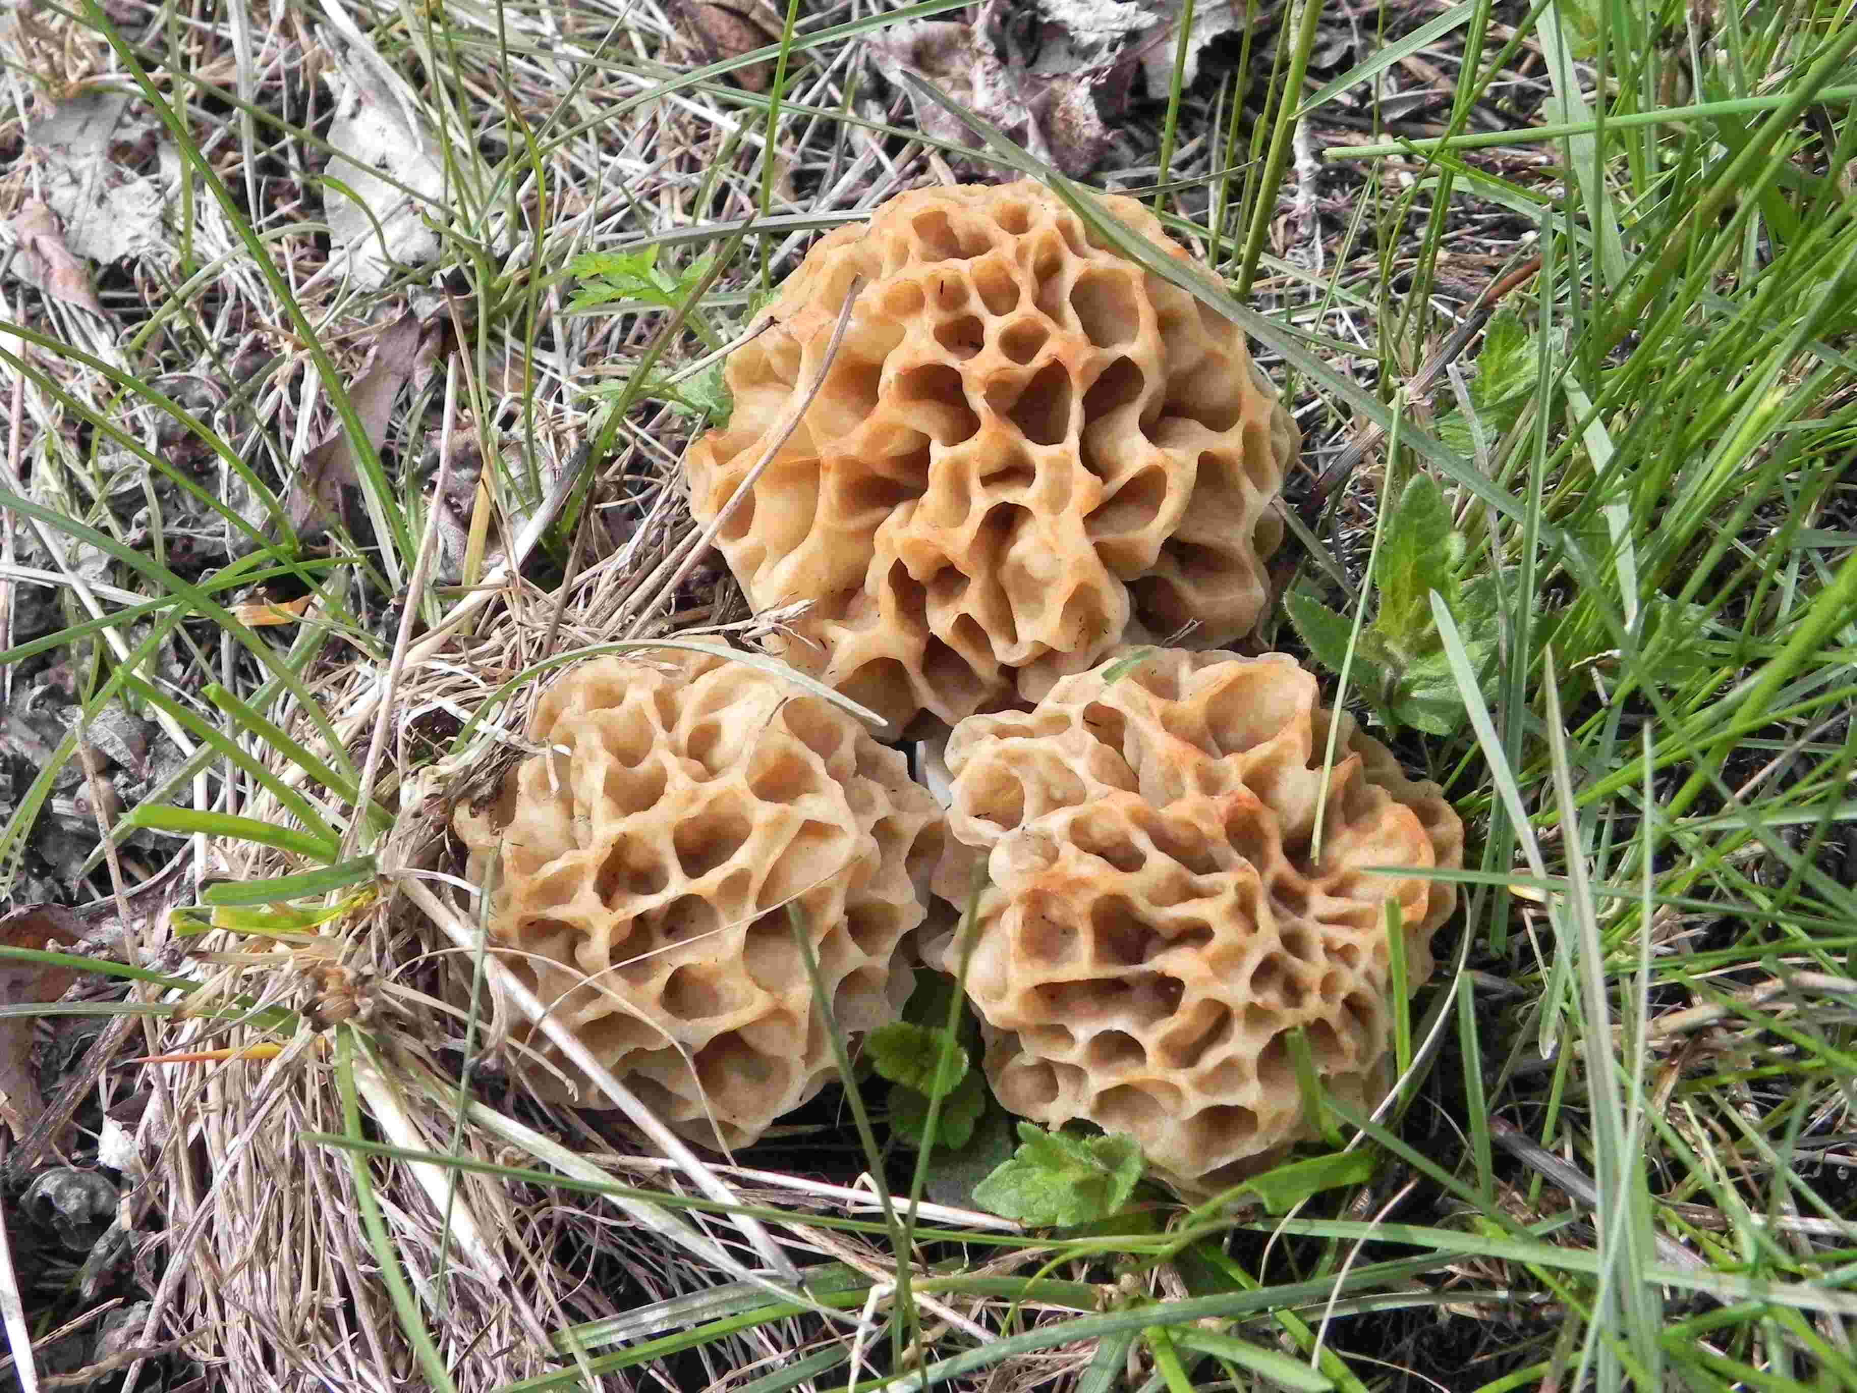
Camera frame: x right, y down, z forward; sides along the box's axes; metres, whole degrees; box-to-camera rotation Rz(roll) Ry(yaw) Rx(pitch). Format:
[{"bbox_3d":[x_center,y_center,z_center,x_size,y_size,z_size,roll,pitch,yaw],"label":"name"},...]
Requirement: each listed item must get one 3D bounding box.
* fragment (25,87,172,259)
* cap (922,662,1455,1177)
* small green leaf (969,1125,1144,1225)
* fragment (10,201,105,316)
[{"bbox_3d":[-0.193,-0.121,0.510,0.034,0.010,0.052,0,55,0],"label":"fragment"},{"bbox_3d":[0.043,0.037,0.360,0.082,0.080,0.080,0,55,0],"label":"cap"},{"bbox_3d":[0.021,0.077,0.355,0.026,0.012,0.019,0,55,0],"label":"small green leaf"},{"bbox_3d":[-0.196,-0.098,0.495,0.018,0.010,0.035,-25,59,-17],"label":"fragment"}]

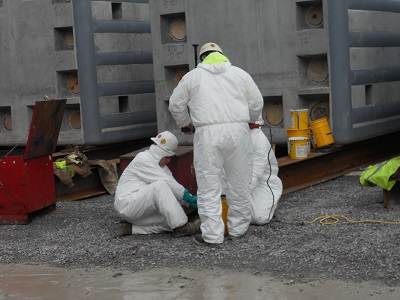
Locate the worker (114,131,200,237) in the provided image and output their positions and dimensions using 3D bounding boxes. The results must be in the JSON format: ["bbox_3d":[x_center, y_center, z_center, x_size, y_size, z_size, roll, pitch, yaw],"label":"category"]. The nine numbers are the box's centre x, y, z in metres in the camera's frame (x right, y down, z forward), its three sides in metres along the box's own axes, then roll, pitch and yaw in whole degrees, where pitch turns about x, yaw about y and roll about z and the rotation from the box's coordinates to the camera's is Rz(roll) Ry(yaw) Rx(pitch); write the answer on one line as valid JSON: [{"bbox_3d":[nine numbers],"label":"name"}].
[{"bbox_3d":[-0.382,0.299,8.200,0.820,0.960,0.580,-2,7,9],"label":"worker"}]

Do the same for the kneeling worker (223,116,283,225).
[{"bbox_3d":[0.453,0.207,8.580,0.640,0.970,0.550,-9,9,-44],"label":"kneeling worker"}]

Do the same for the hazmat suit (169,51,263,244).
[{"bbox_3d":[0.134,-0.036,7.920,0.800,1.670,0.520,-3,7,-5],"label":"hazmat suit"}]

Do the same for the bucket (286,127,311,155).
[{"bbox_3d":[1.221,-0.083,11.000,0.300,0.355,0.300,-3,7,0],"label":"bucket"}]

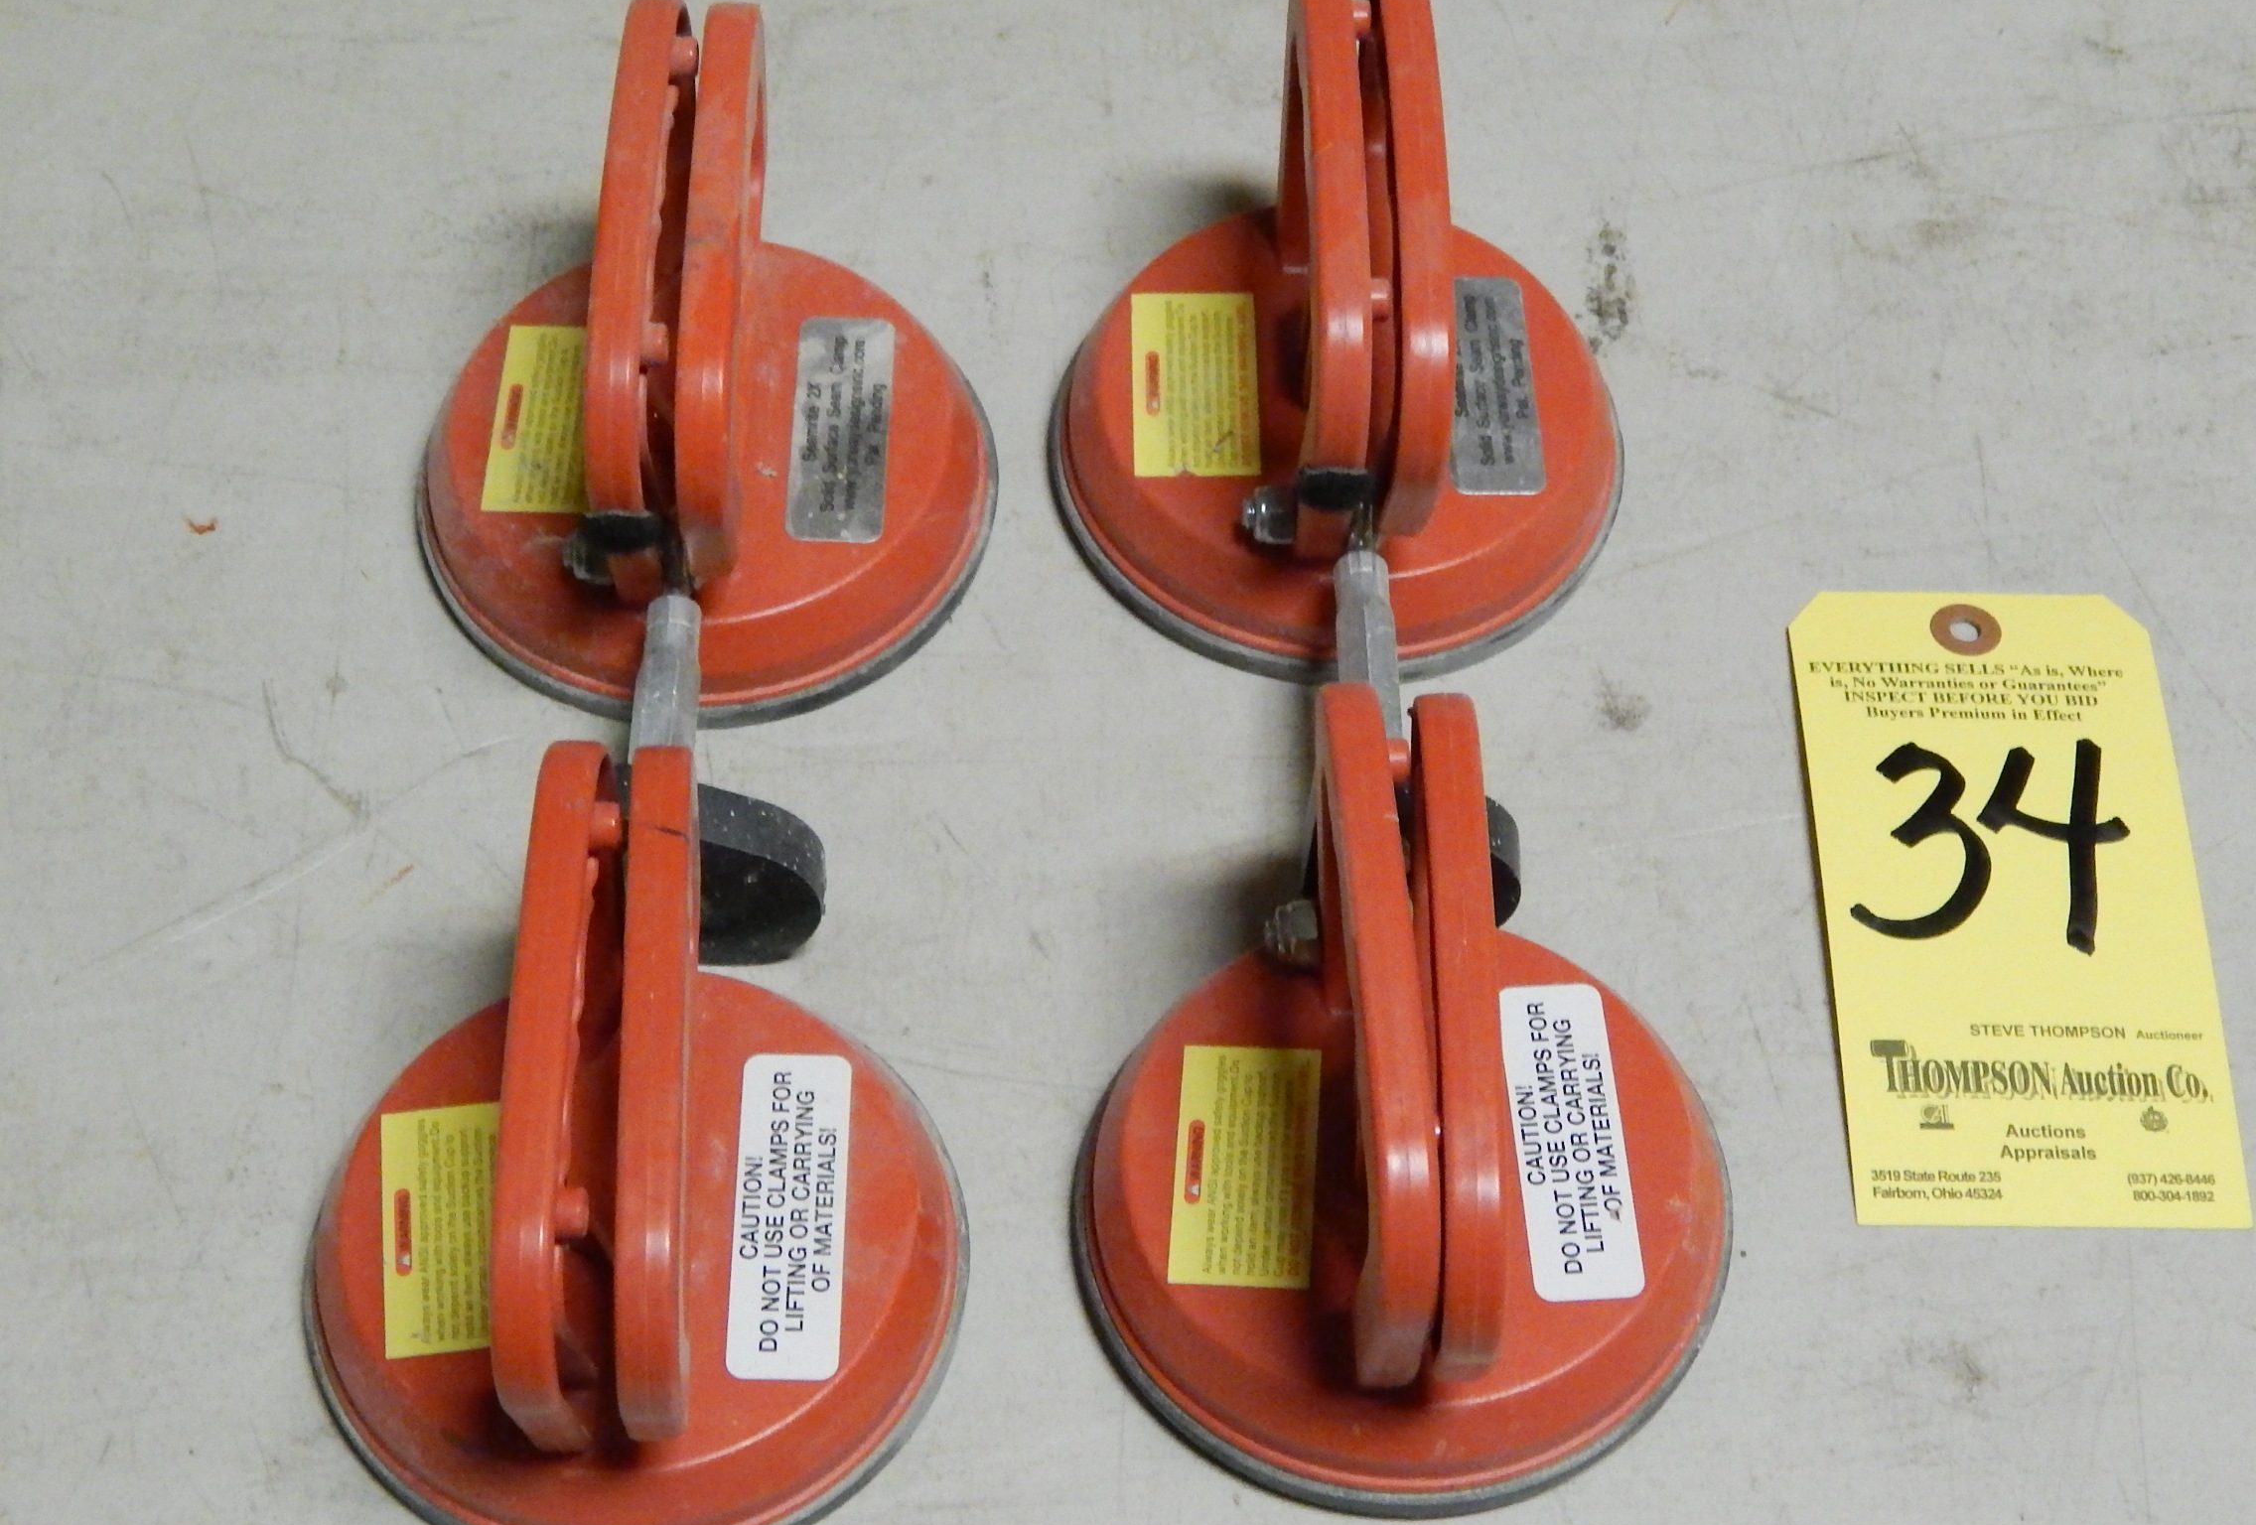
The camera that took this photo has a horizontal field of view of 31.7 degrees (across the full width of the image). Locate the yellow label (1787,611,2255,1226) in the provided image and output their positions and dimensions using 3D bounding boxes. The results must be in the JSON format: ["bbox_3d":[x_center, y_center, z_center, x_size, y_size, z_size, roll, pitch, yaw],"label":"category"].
[{"bbox_3d":[0.176,0.026,0.796,0.076,0.002,0.149,0,56,-1],"label":"yellow label"}]

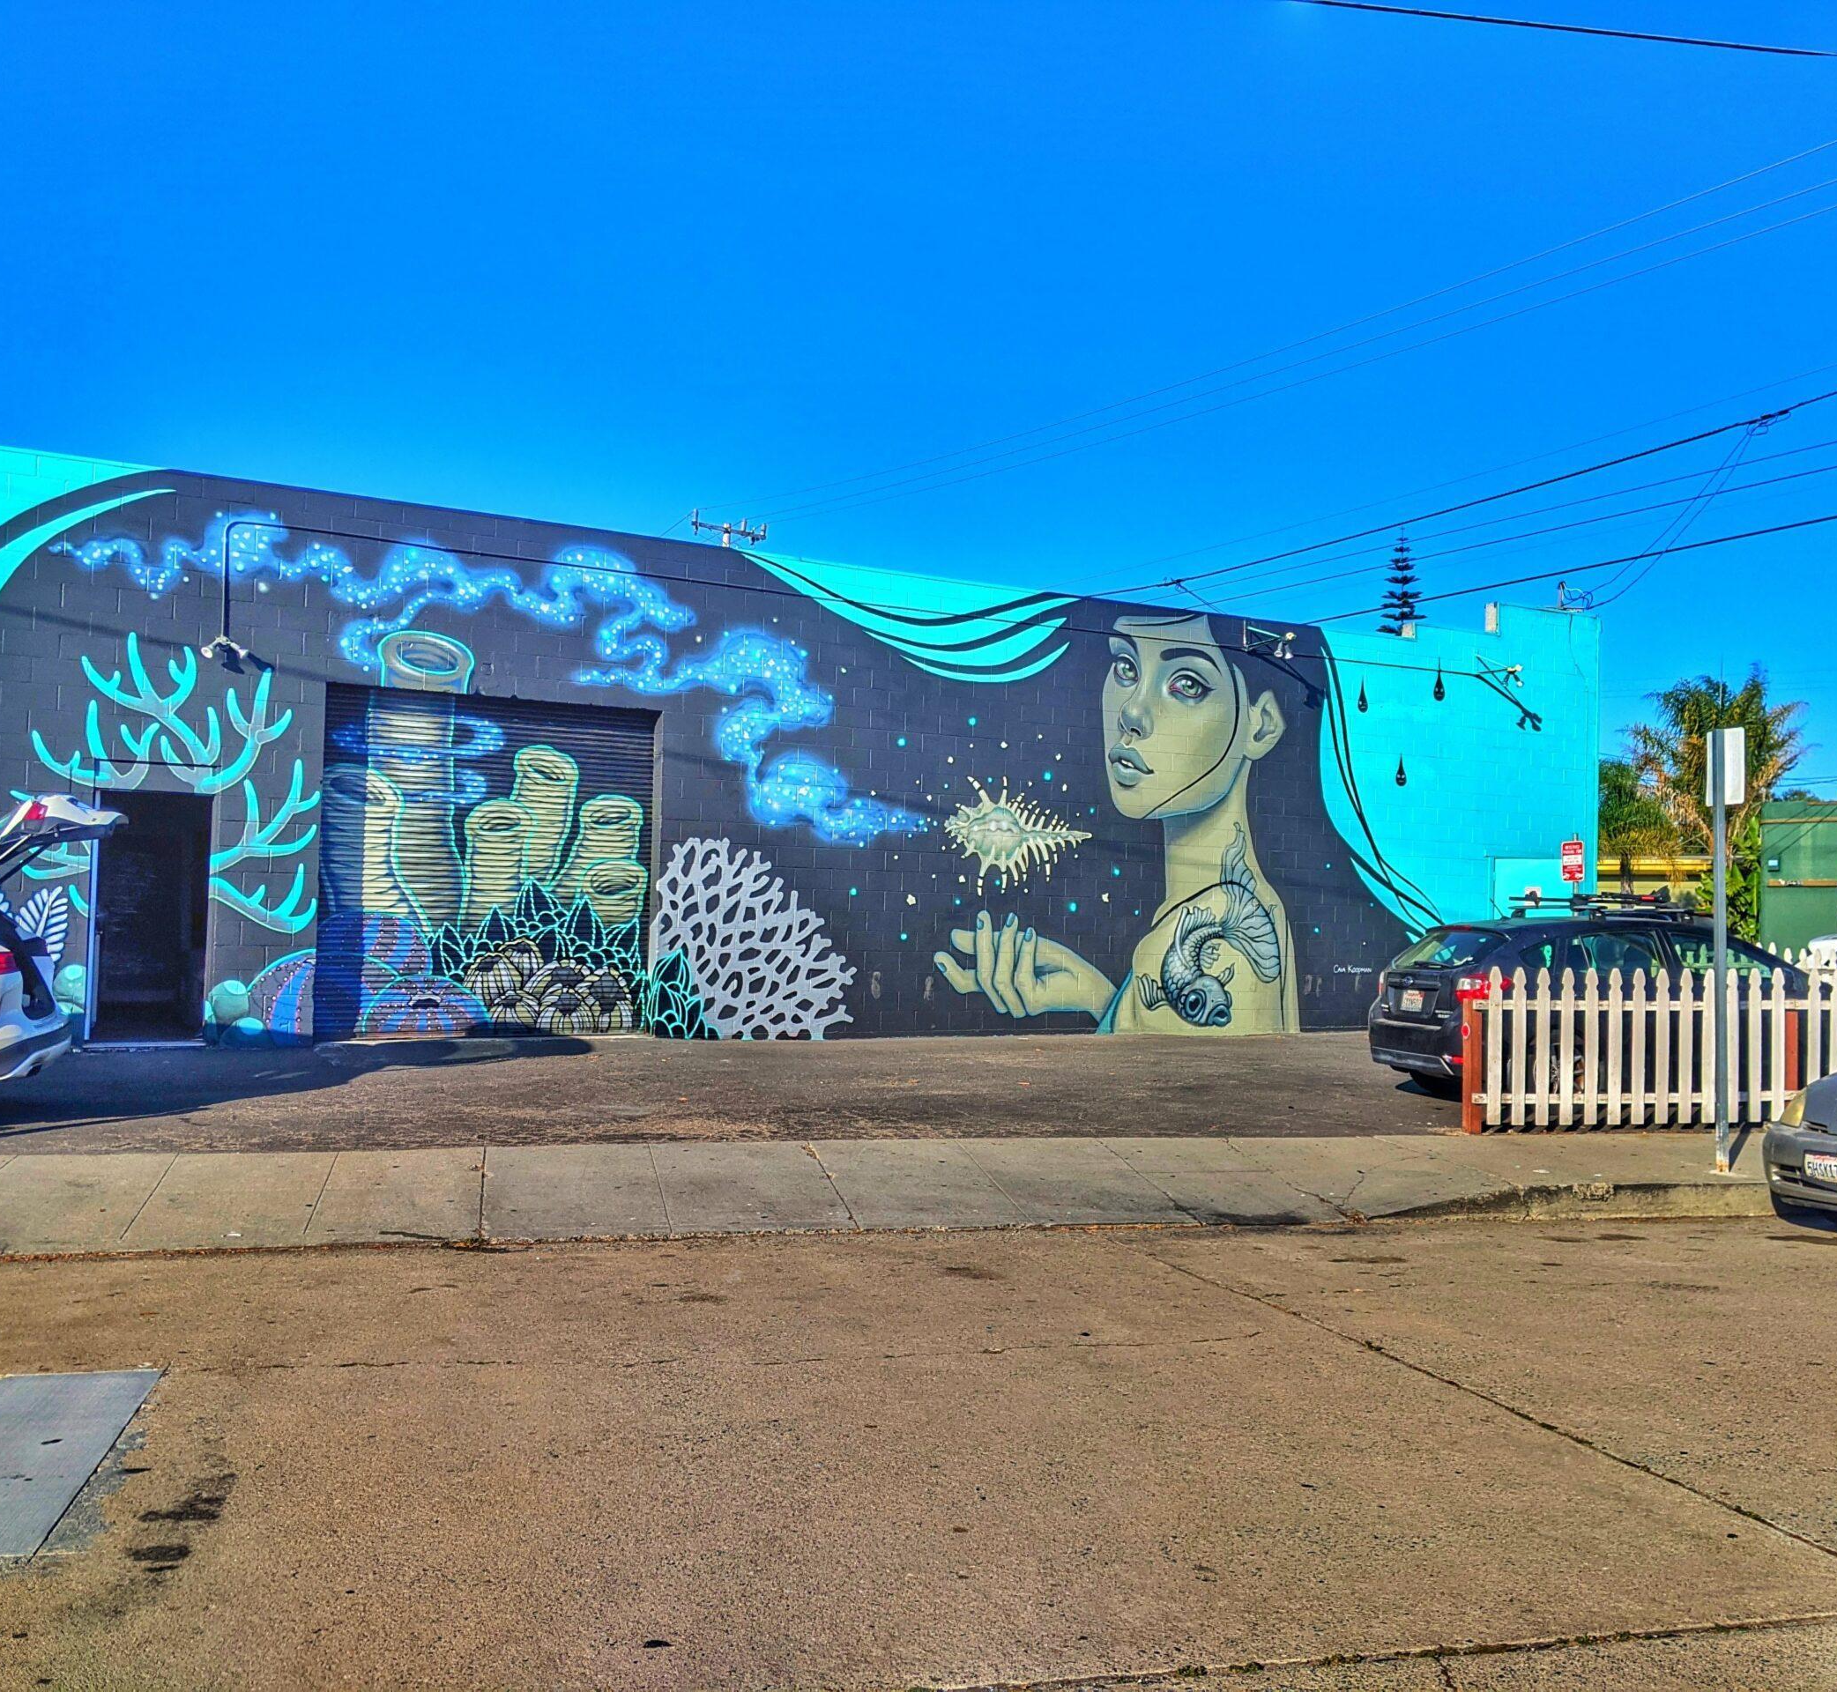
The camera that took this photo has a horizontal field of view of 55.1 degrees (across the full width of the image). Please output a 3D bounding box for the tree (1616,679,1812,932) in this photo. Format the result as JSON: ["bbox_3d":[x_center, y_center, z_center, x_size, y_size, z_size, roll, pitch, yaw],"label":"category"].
[{"bbox_3d":[17.637,-0.762,39.000,4.100,6.300,4.100,1,-2,24],"label":"tree"}]

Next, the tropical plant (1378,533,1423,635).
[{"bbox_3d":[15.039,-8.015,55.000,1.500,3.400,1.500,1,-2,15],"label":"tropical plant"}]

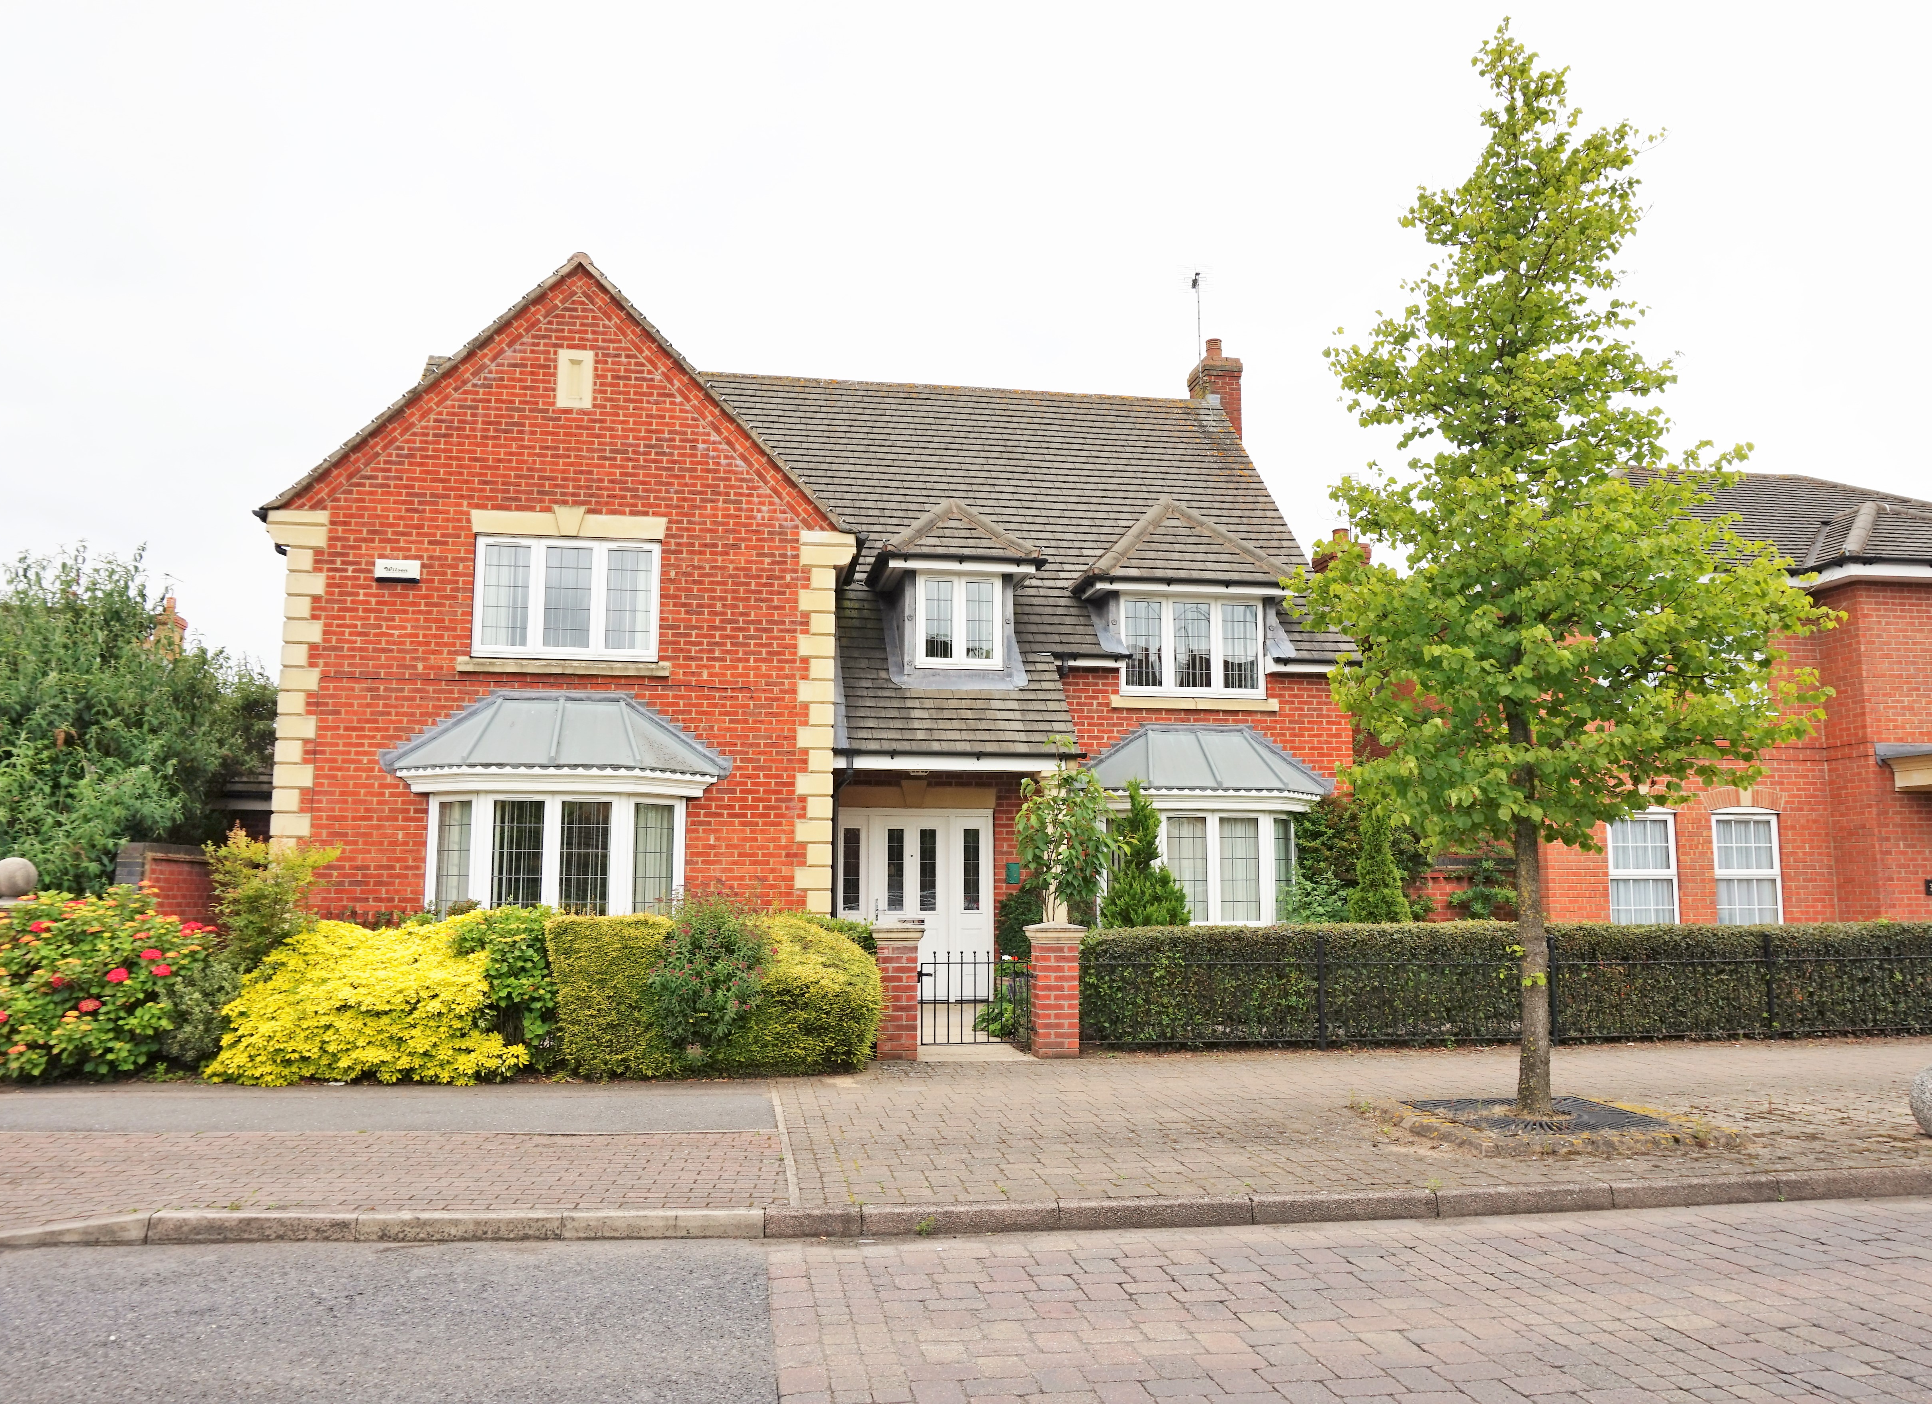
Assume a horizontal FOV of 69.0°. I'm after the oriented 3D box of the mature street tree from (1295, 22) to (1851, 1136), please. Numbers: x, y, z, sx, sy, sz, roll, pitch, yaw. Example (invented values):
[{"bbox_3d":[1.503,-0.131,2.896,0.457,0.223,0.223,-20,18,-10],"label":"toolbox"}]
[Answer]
[{"bbox_3d":[3.739,-1.051,9.237,3.300,7.278,3.300,1,-7,-9],"label":"mature street tree"}]

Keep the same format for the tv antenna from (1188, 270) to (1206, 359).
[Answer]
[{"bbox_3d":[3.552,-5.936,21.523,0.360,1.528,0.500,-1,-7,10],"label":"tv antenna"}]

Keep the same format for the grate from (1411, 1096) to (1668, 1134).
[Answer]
[{"bbox_3d":[3.493,2.546,8.598,1.210,0.050,1.140,1,-7,-9],"label":"grate"}]

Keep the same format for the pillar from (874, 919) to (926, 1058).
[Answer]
[{"bbox_3d":[-0.558,2.319,11.307,0.420,1.067,0.420,1,-7,-9],"label":"pillar"}]

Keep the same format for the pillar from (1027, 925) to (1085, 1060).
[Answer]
[{"bbox_3d":[0.724,2.344,11.471,0.420,1.066,0.420,1,-7,-9],"label":"pillar"}]

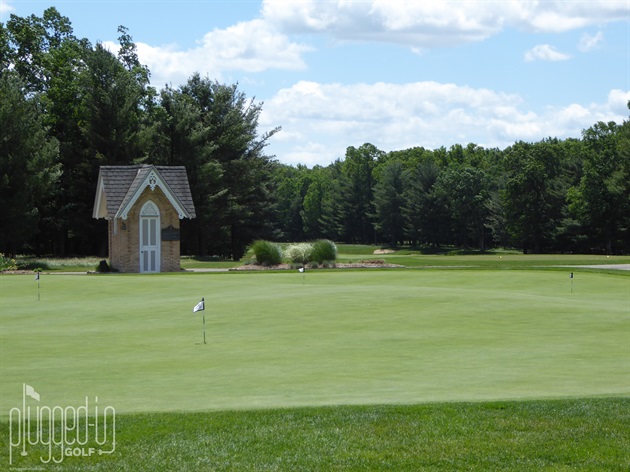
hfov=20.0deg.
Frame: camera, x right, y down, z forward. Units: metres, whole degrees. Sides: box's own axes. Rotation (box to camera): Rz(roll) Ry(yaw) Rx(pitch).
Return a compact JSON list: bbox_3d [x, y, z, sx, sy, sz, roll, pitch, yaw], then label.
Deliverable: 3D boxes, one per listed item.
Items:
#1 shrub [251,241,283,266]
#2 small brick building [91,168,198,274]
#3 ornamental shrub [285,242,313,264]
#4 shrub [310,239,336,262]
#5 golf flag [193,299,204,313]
[{"bbox_3d":[-2.450,0.842,91.000,1.580,1.240,1.500,0,0,0],"label":"shrub"},{"bbox_3d":[-7.260,-0.720,75.300,3.680,4.550,3.600,0,0,-17],"label":"small brick building"},{"bbox_3d":[-0.794,0.896,91.300,1.450,1.130,1.400,0,0,0],"label":"ornamental shrub"},{"bbox_3d":[0.434,0.766,91.000,1.350,1.270,1.350,0,0,0],"label":"shrub"},{"bbox_3d":[-1.776,1.064,27.300,0.180,0.220,0.040,0,0,0],"label":"golf flag"}]

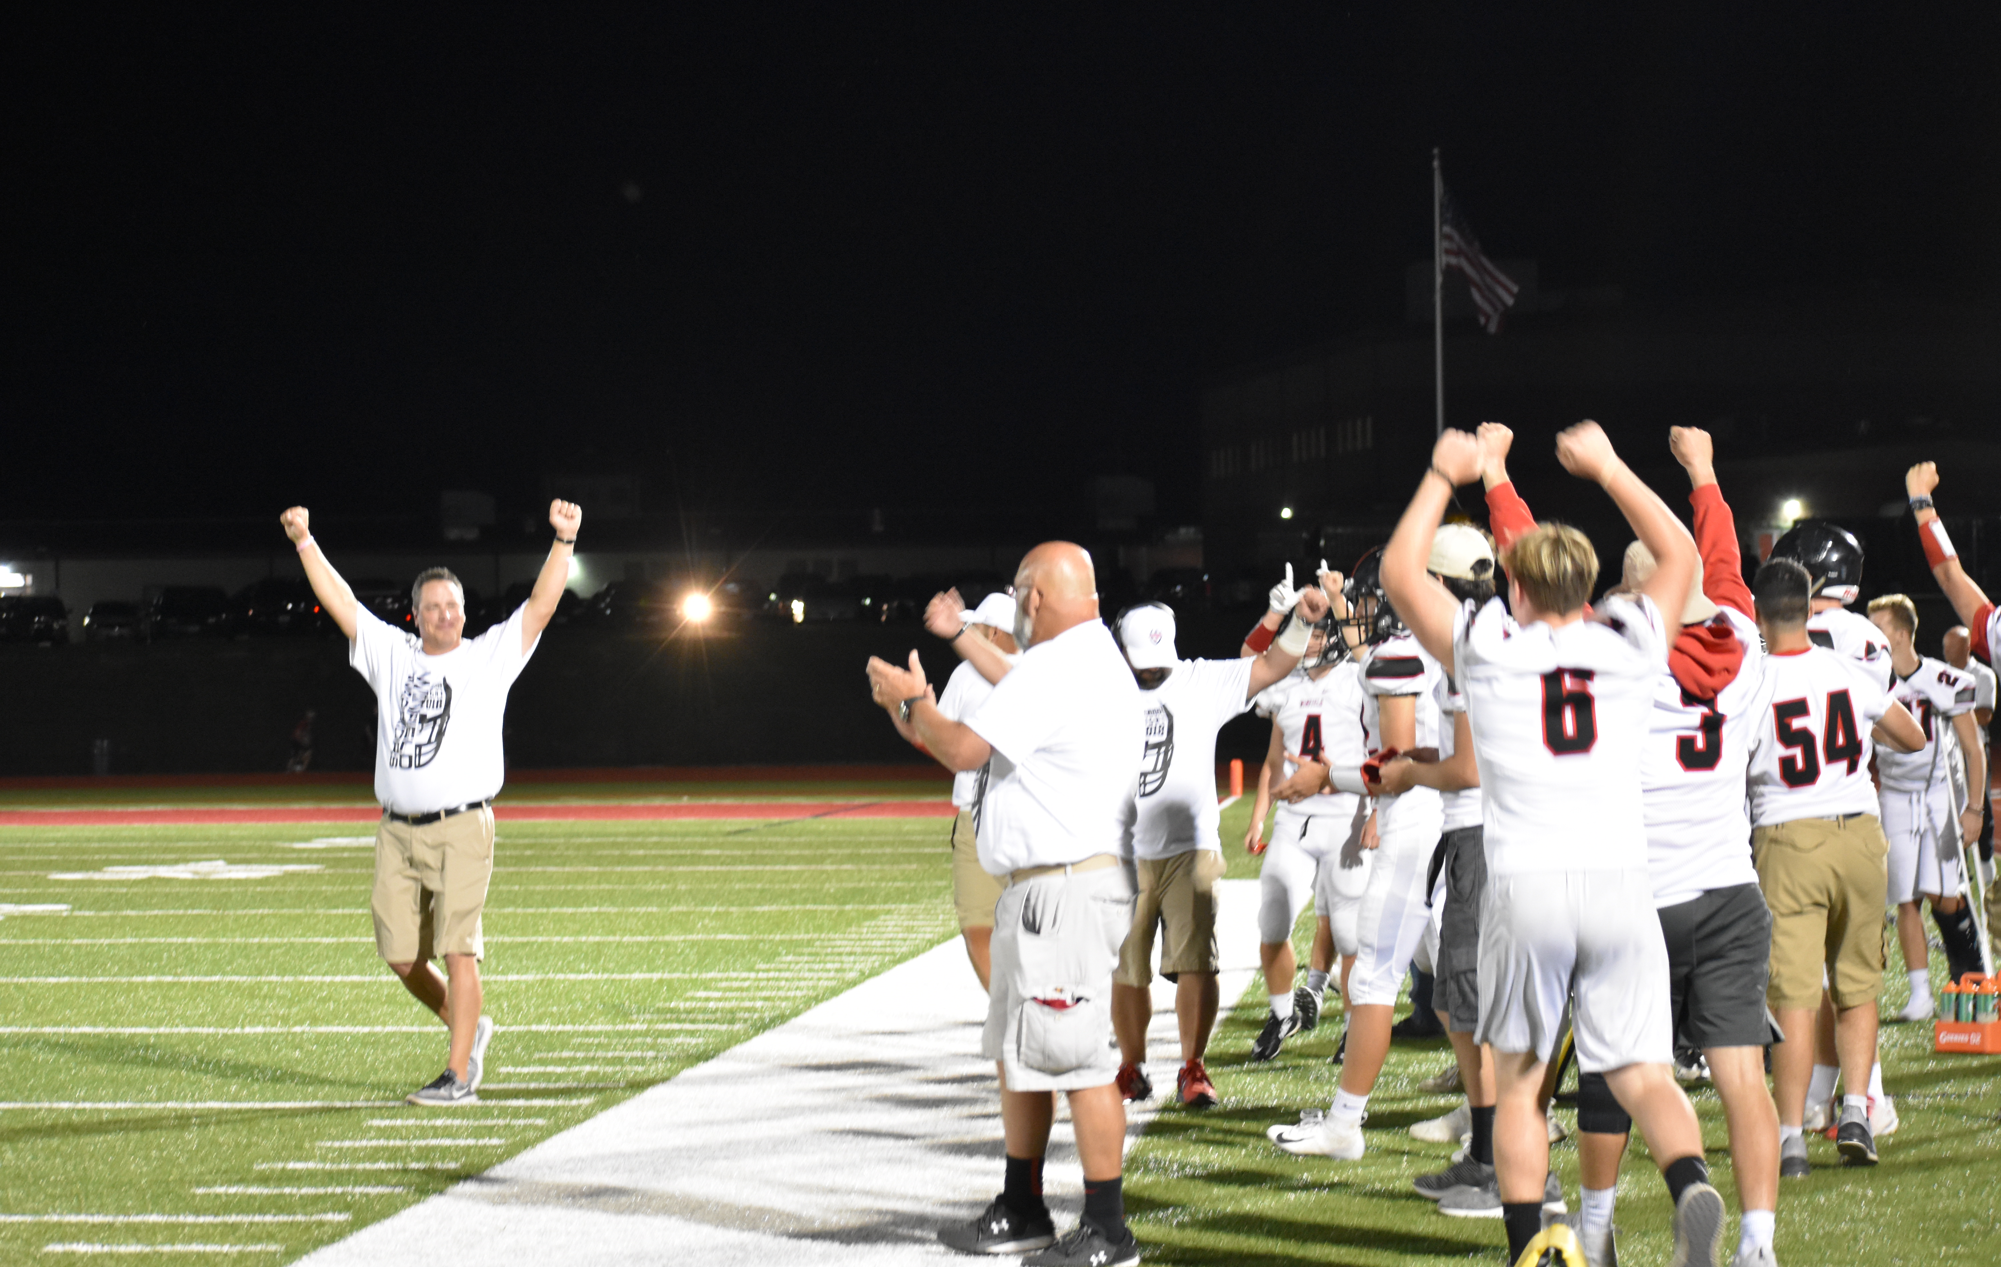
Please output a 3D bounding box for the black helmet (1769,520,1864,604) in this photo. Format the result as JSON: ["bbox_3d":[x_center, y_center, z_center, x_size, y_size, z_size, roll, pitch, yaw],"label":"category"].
[{"bbox_3d":[2.533,-0.205,18.200,0.320,0.290,0.250,-1,-1,37],"label":"black helmet"}]

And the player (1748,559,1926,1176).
[{"bbox_3d":[2.458,0.689,17.200,0.520,1.820,0.460,-1,-1,-9],"label":"player"}]

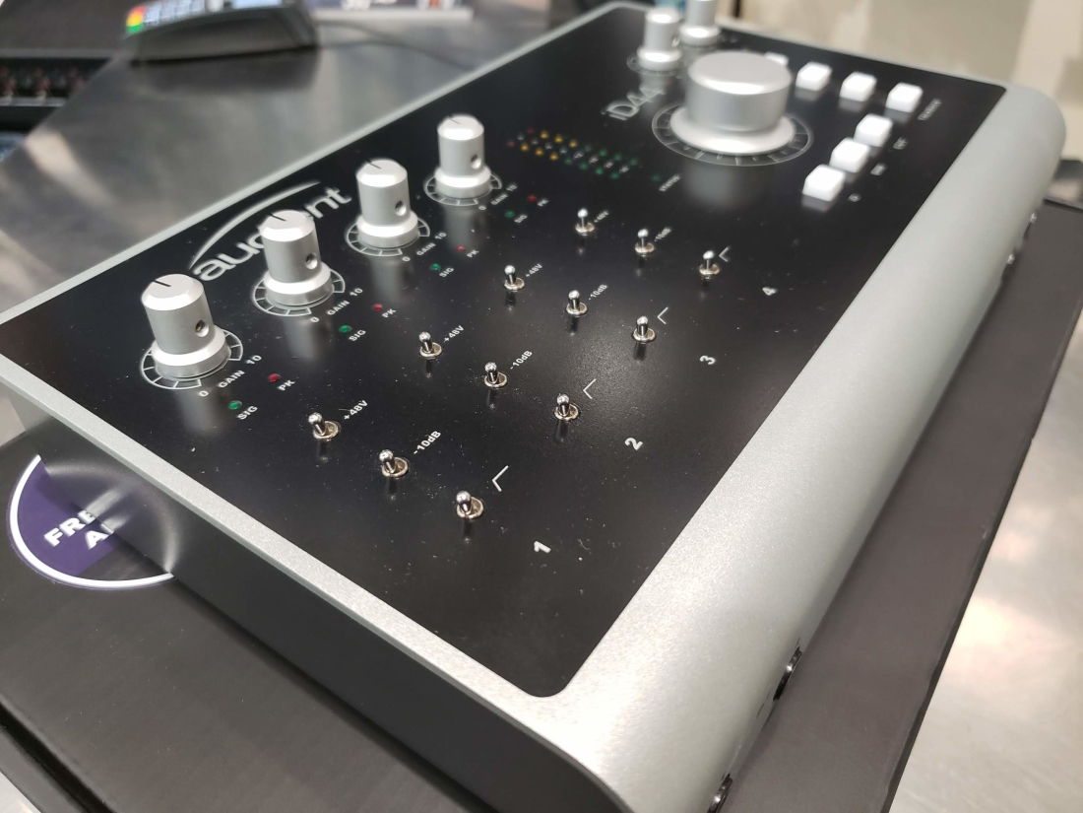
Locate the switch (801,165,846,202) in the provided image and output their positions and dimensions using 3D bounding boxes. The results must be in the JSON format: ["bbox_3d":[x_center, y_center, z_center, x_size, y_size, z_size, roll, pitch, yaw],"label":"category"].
[{"bbox_3d":[0.077,-0.060,0.220,0.008,0.005,0.008,25,46,26],"label":"switch"}]

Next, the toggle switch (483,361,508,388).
[{"bbox_3d":[-0.009,-0.007,0.164,0.005,0.007,0.005,25,46,26],"label":"toggle switch"}]

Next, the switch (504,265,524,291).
[{"bbox_3d":[-0.006,-0.031,0.189,0.005,0.007,0.005,25,46,26],"label":"switch"}]

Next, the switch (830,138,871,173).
[{"bbox_3d":[0.088,-0.072,0.232,0.008,0.005,0.008,25,46,26],"label":"switch"}]

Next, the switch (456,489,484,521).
[{"bbox_3d":[-0.012,0.015,0.136,0.005,0.007,0.006,25,49,26],"label":"switch"}]

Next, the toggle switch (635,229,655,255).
[{"bbox_3d":[0.025,-0.040,0.195,0.005,0.007,0.006,25,49,26],"label":"toggle switch"}]

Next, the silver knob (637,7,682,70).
[{"bbox_3d":[0.041,-0.127,0.279,0.015,0.017,0.015,-1,43,1],"label":"silver knob"}]

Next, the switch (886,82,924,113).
[{"bbox_3d":[0.117,-0.100,0.262,0.008,0.005,0.008,25,46,26],"label":"switch"}]

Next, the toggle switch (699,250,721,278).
[{"bbox_3d":[0.039,-0.034,0.188,0.005,0.007,0.006,25,49,26],"label":"toggle switch"}]

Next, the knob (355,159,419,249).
[{"bbox_3d":[-0.038,-0.050,0.198,0.015,0.017,0.015,-1,43,1],"label":"knob"}]

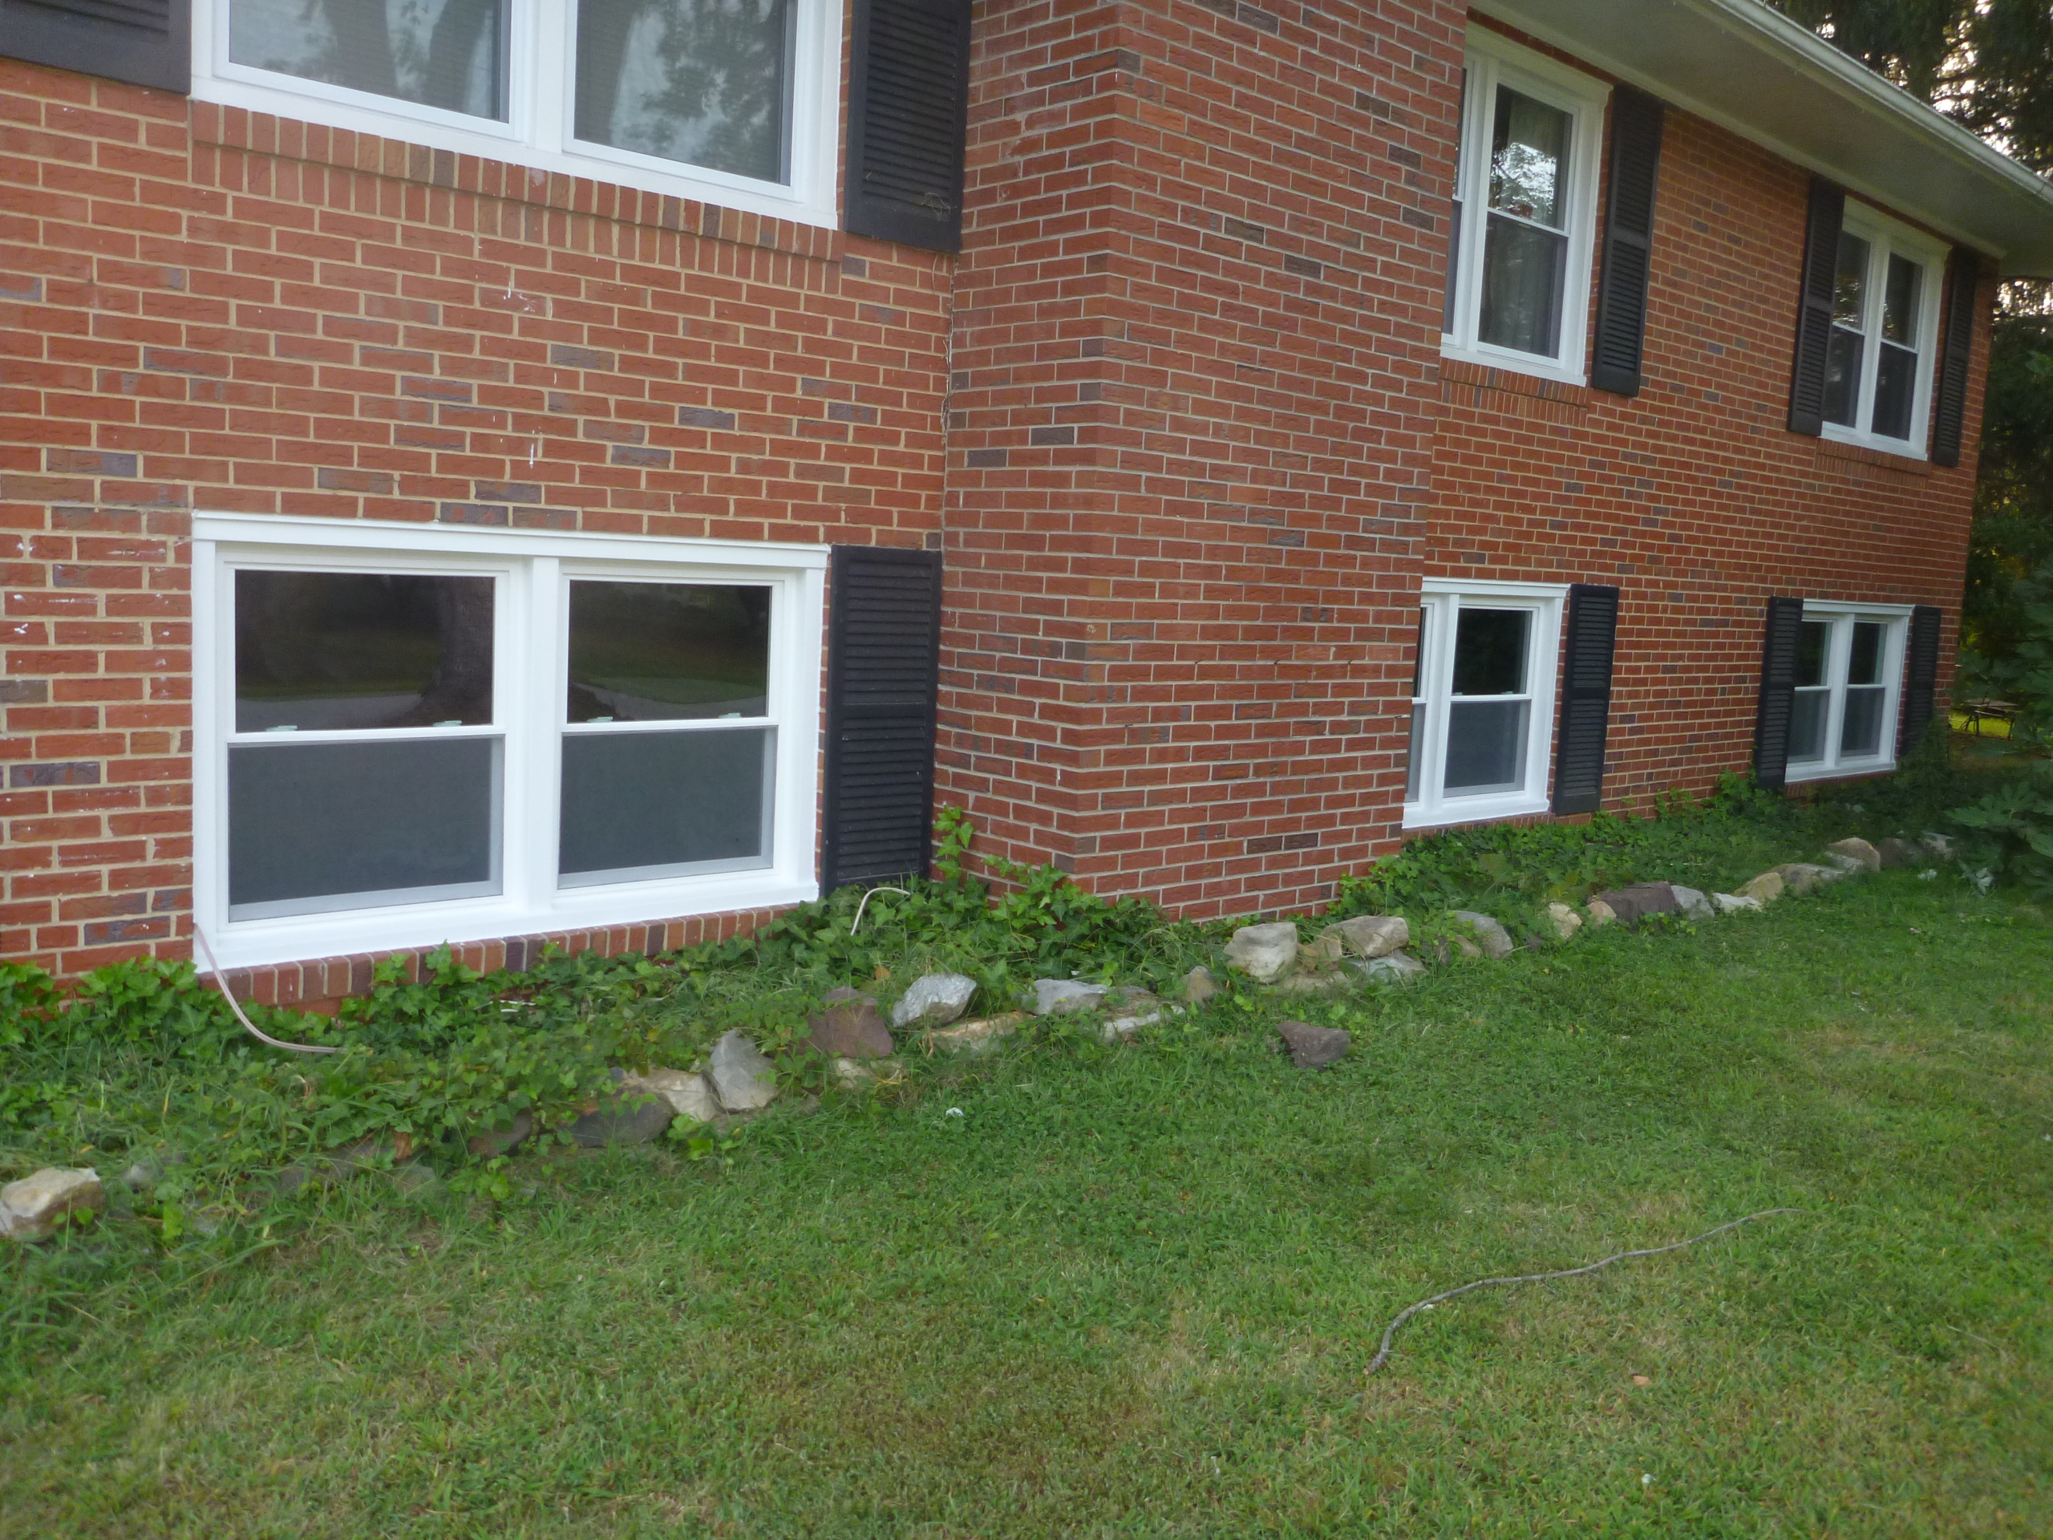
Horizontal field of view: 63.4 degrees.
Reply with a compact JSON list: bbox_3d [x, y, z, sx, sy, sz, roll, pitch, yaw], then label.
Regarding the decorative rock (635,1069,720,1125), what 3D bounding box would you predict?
[{"bbox_3d":[-0.864,0.808,4.115,0.200,0.120,0.170,-4,9,-42],"label":"decorative rock"}]

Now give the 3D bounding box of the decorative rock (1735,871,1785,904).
[{"bbox_3d":[3.435,0.549,7.773,0.213,0.140,0.160,-4,9,-42],"label":"decorative rock"}]

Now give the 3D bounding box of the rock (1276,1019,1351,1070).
[{"bbox_3d":[0.860,0.818,4.972,0.220,0.126,0.176,-4,9,-42],"label":"rock"}]

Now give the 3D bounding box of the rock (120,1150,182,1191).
[{"bbox_3d":[-1.768,0.808,3.353,0.140,0.085,0.110,-4,9,-42],"label":"rock"}]

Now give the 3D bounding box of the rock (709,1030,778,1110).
[{"bbox_3d":[-0.724,0.767,4.237,0.175,0.190,0.140,-4,9,-42],"label":"rock"}]

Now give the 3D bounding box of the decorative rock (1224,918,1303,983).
[{"bbox_3d":[0.800,0.612,5.633,0.247,0.181,0.173,-4,9,-42],"label":"decorative rock"}]

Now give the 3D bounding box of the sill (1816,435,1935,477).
[{"bbox_3d":[5.557,-2.052,10.944,1.909,0.106,0.110,-4,9,-42],"label":"sill"}]

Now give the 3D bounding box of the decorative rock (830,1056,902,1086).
[{"bbox_3d":[-0.437,0.824,4.490,0.200,0.075,0.150,-4,9,-42],"label":"decorative rock"}]

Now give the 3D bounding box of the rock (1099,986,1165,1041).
[{"bbox_3d":[0.319,0.733,5.019,0.200,0.130,0.150,-4,9,-42],"label":"rock"}]

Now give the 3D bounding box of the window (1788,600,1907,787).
[{"bbox_3d":[5.609,-0.547,11.348,1.940,1.190,0.120,-4,9,-42],"label":"window"}]

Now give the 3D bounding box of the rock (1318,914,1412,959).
[{"bbox_3d":[1.246,0.614,6.125,0.347,0.126,0.243,-4,9,-42],"label":"rock"}]

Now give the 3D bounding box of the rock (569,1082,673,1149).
[{"bbox_3d":[-0.966,0.825,3.948,0.250,0.125,0.180,-4,9,-42],"label":"rock"}]

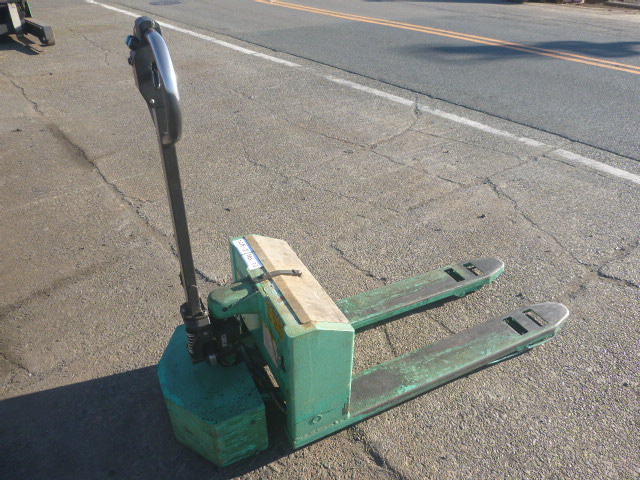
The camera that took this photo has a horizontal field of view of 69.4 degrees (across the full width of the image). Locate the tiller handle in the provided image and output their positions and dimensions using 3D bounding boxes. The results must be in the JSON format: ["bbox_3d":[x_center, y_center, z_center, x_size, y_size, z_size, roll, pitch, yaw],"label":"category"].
[{"bbox_3d":[-0.382,-0.044,1.247,0.100,1.020,0.210,-15,37,-23],"label":"tiller handle"}]

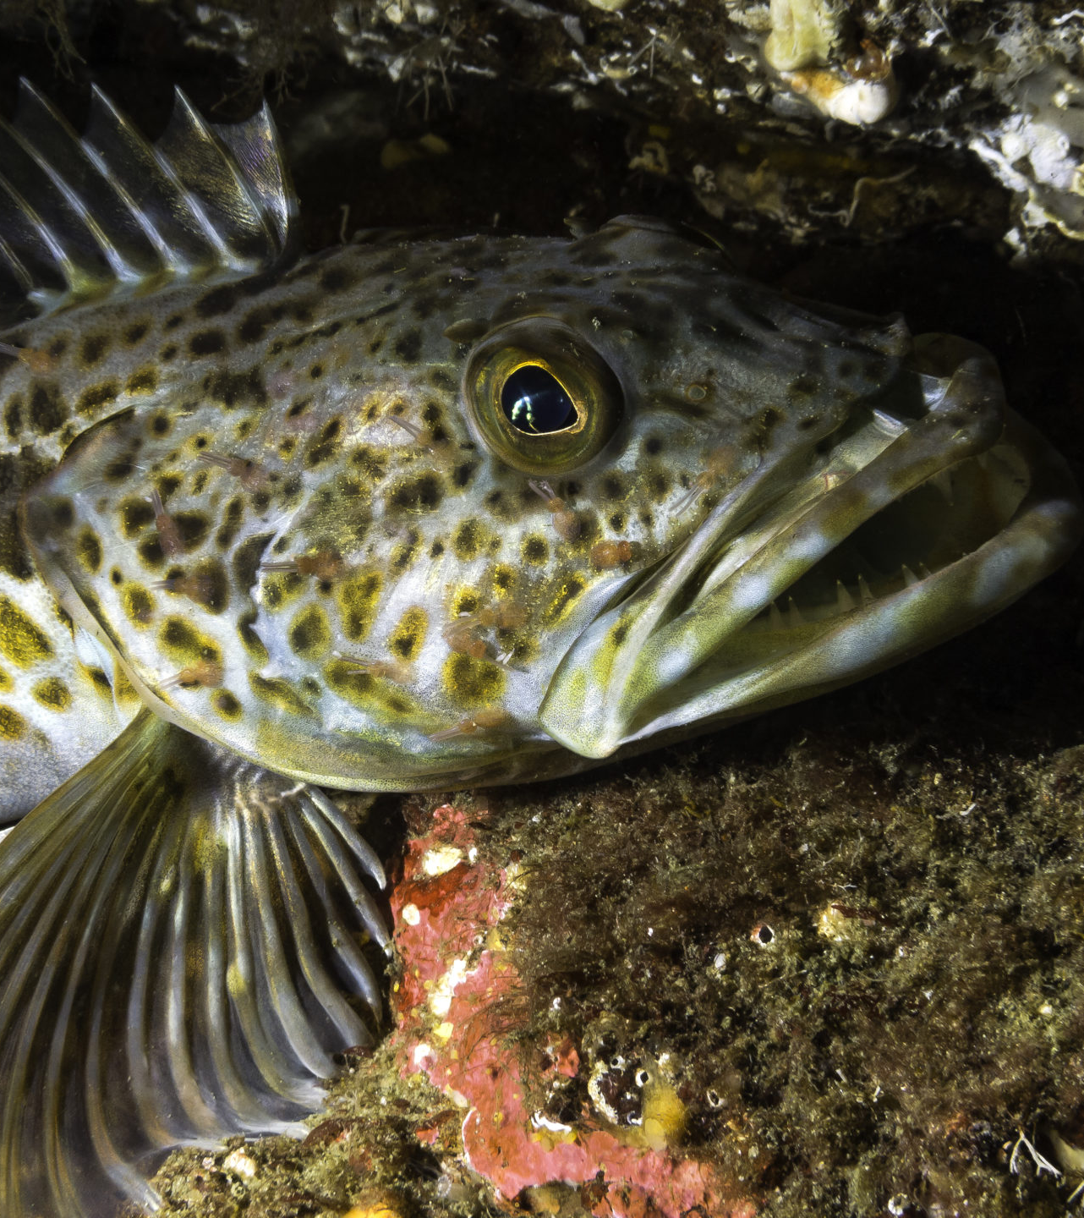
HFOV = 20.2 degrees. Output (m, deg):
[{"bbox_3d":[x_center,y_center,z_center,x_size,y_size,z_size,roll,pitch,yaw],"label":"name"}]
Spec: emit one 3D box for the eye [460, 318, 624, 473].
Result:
[{"bbox_3d":[0.000,-0.037,0.530,0.027,0.027,0.018,0,-5,3],"label":"eye"}]

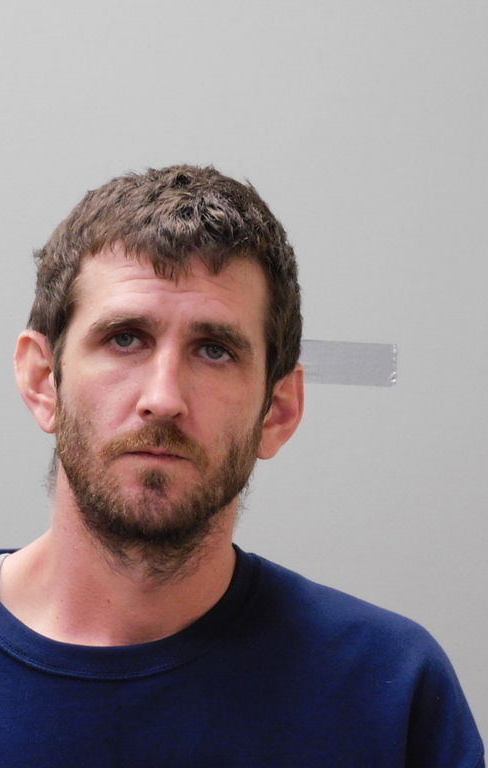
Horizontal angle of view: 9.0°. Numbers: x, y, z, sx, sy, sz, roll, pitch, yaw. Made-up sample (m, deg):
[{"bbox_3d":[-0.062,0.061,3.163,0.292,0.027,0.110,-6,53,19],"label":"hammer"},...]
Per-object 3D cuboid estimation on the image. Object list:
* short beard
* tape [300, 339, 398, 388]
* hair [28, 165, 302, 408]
[{"bbox_3d":[-0.057,0.074,2.090,0.140,0.115,0.105,8,-8,-2],"label":"short beard"},{"bbox_3d":[0.090,-0.024,3.460,0.160,0.048,0.002,3,0,0],"label":"tape"},{"bbox_3d":[-0.053,-0.061,2.165,0.187,0.185,0.205,8,-8,-2],"label":"hair"}]

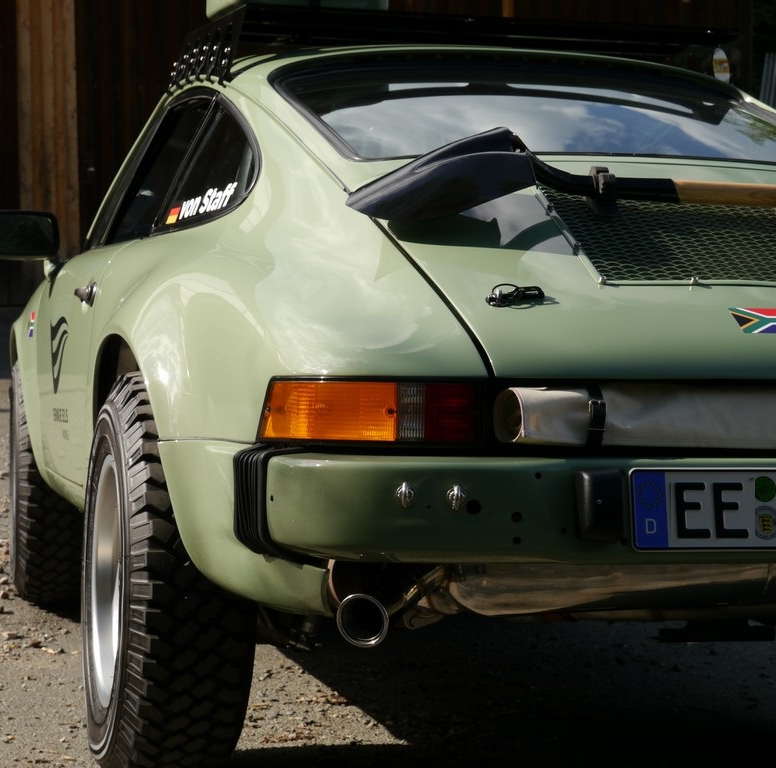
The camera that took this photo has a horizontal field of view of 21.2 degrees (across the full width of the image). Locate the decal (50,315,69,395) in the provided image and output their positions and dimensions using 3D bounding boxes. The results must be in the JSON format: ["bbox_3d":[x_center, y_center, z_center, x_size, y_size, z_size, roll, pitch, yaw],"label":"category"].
[{"bbox_3d":[-0.749,-0.065,4.720,0.012,0.176,0.290,0,2,-16],"label":"decal"}]

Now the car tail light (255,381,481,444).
[{"bbox_3d":[-0.025,0.038,2.830,0.300,0.085,0.095,0,2,-3],"label":"car tail light"}]

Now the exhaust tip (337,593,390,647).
[{"bbox_3d":[-0.037,0.310,2.780,0.071,0.071,0.100,0,2,-6],"label":"exhaust tip"}]

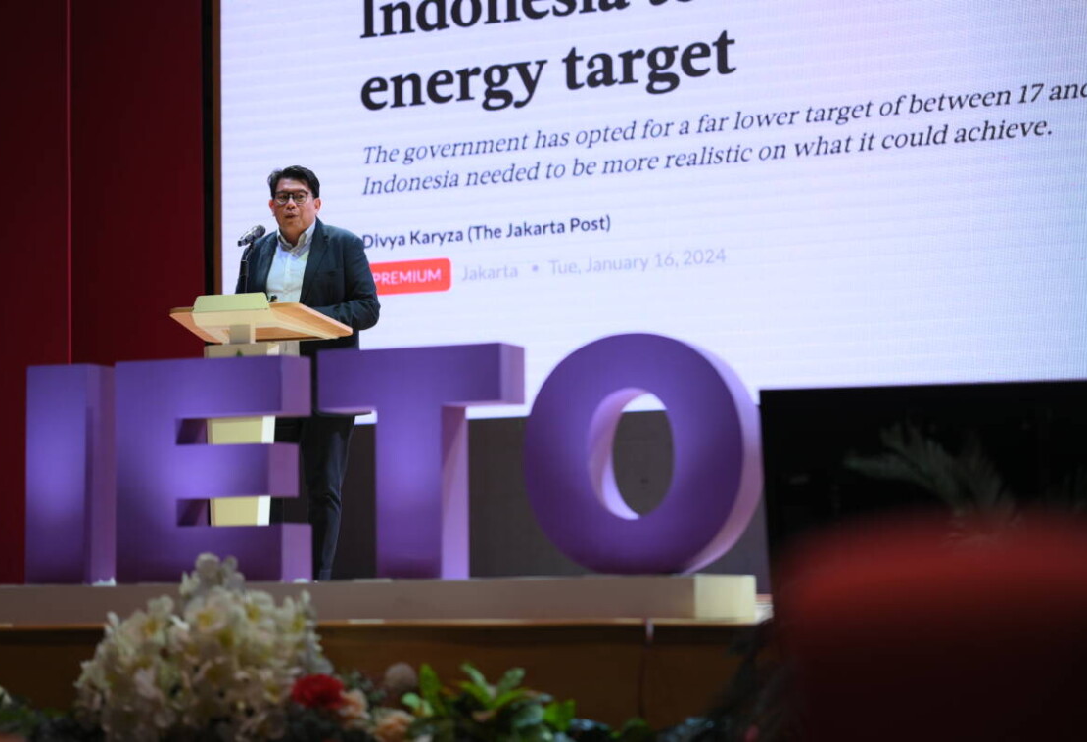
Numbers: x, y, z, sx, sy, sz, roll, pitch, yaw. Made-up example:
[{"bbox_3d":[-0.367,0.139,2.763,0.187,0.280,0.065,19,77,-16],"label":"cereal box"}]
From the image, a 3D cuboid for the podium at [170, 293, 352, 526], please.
[{"bbox_3d":[-1.019,0.307,9.450,0.590,1.170,0.420,-3,-5,21],"label":"podium"}]

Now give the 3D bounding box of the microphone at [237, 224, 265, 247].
[{"bbox_3d":[-1.047,-0.482,9.420,0.050,0.050,0.165,-4,18,32],"label":"microphone"}]

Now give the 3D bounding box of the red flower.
[{"bbox_3d":[-0.516,0.737,6.050,0.115,0.080,0.115,-1,-5,0],"label":"red flower"}]

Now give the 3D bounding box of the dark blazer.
[{"bbox_3d":[-0.882,-0.195,9.780,0.540,0.740,0.380,-3,-5,21],"label":"dark blazer"}]

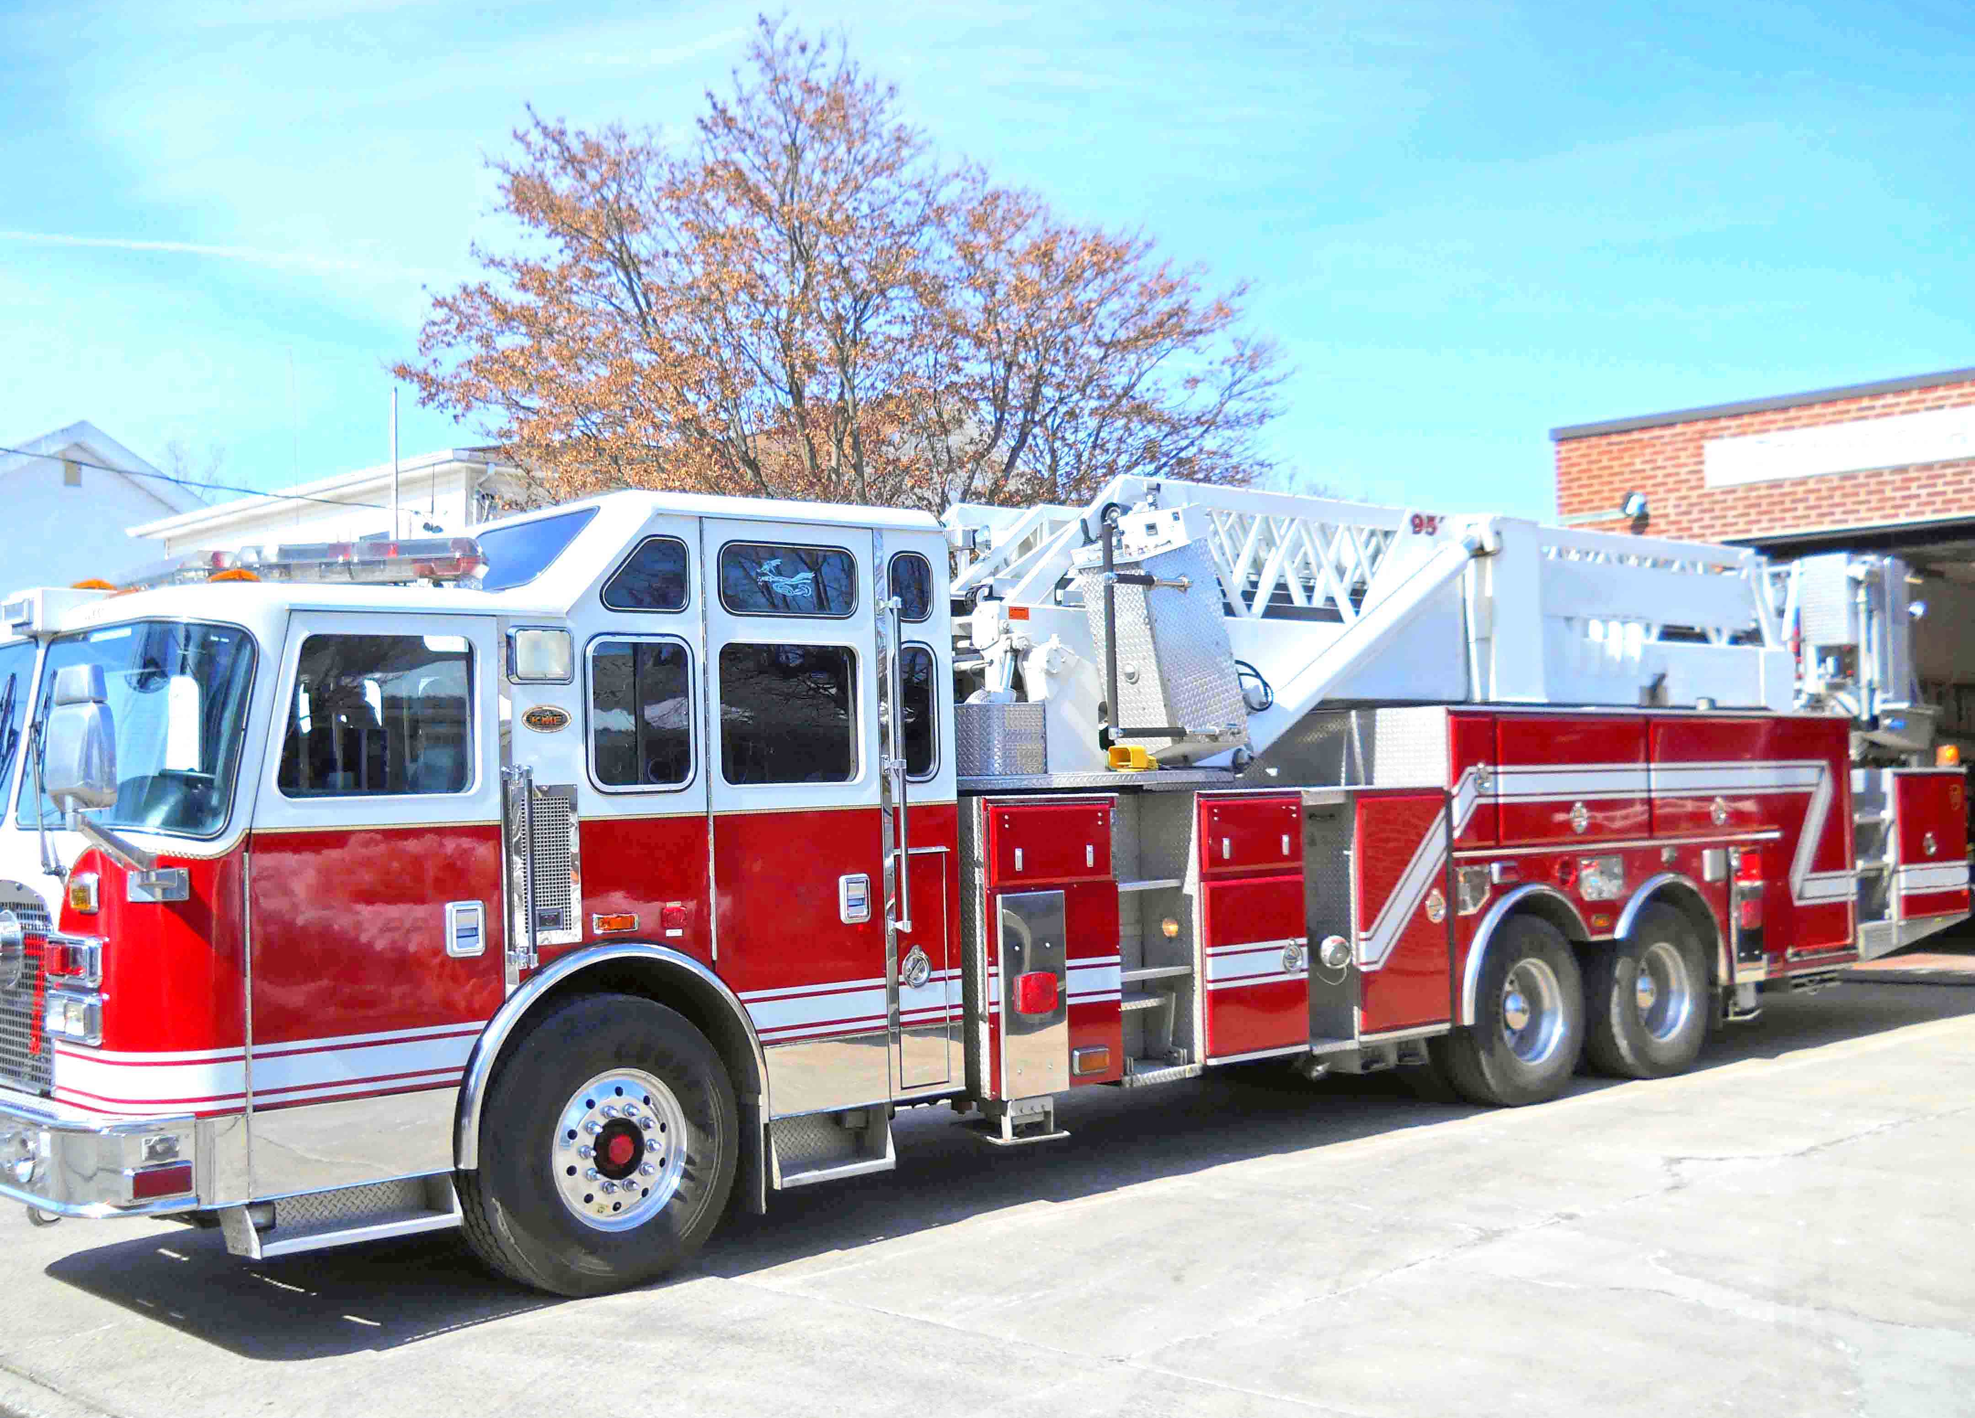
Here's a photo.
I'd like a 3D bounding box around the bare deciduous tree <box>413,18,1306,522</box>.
[{"bbox_3d":[-1.605,-2.397,23.000,9.600,10.400,9.200,-2,-2,0],"label":"bare deciduous tree"}]

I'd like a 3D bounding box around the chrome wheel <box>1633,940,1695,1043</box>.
[{"bbox_3d":[4.072,1.733,12.928,0.600,0.600,0.220,0,-3,-41],"label":"chrome wheel"}]

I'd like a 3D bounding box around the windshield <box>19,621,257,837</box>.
[{"bbox_3d":[-3.037,0.078,7.500,1.182,0.770,0.254,-3,-3,39],"label":"windshield"}]

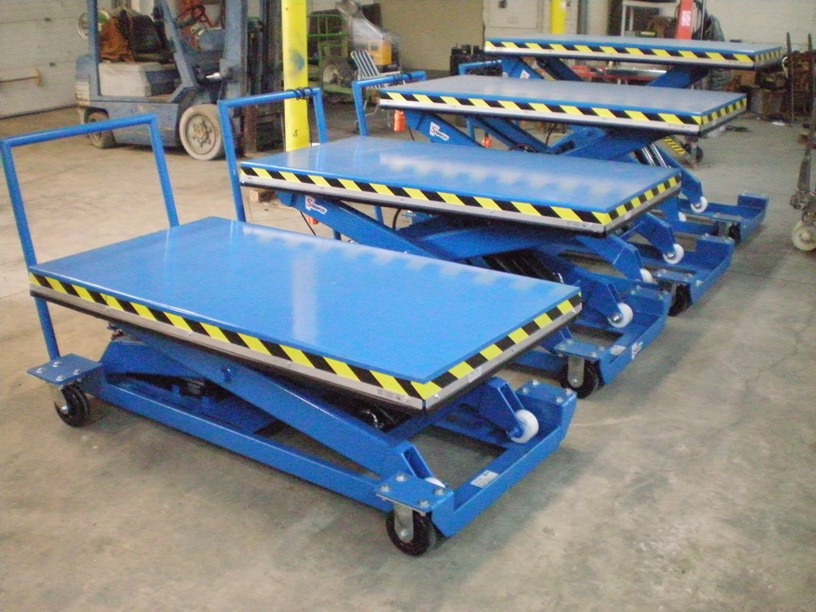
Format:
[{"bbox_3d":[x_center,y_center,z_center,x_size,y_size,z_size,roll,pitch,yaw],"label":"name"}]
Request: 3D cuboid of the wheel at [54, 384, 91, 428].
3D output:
[{"bbox_3d":[-1.326,0.396,3.545,0.156,0.175,0.072,13,24,33],"label":"wheel"}]

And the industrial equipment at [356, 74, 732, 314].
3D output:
[{"bbox_3d":[0.822,-0.730,5.310,2.046,1.101,1.030,12,23,30],"label":"industrial equipment"}]

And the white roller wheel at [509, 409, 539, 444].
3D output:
[{"bbox_3d":[0.419,0.439,3.247,0.115,0.115,0.047,13,24,33],"label":"white roller wheel"}]

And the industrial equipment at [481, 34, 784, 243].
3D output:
[{"bbox_3d":[1.533,-1.218,6.279,1.925,1.258,1.042,12,23,31],"label":"industrial equipment"}]

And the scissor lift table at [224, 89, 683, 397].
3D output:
[{"bbox_3d":[0.165,-0.411,4.420,2.083,1.101,1.030,12,23,30],"label":"scissor lift table"}]

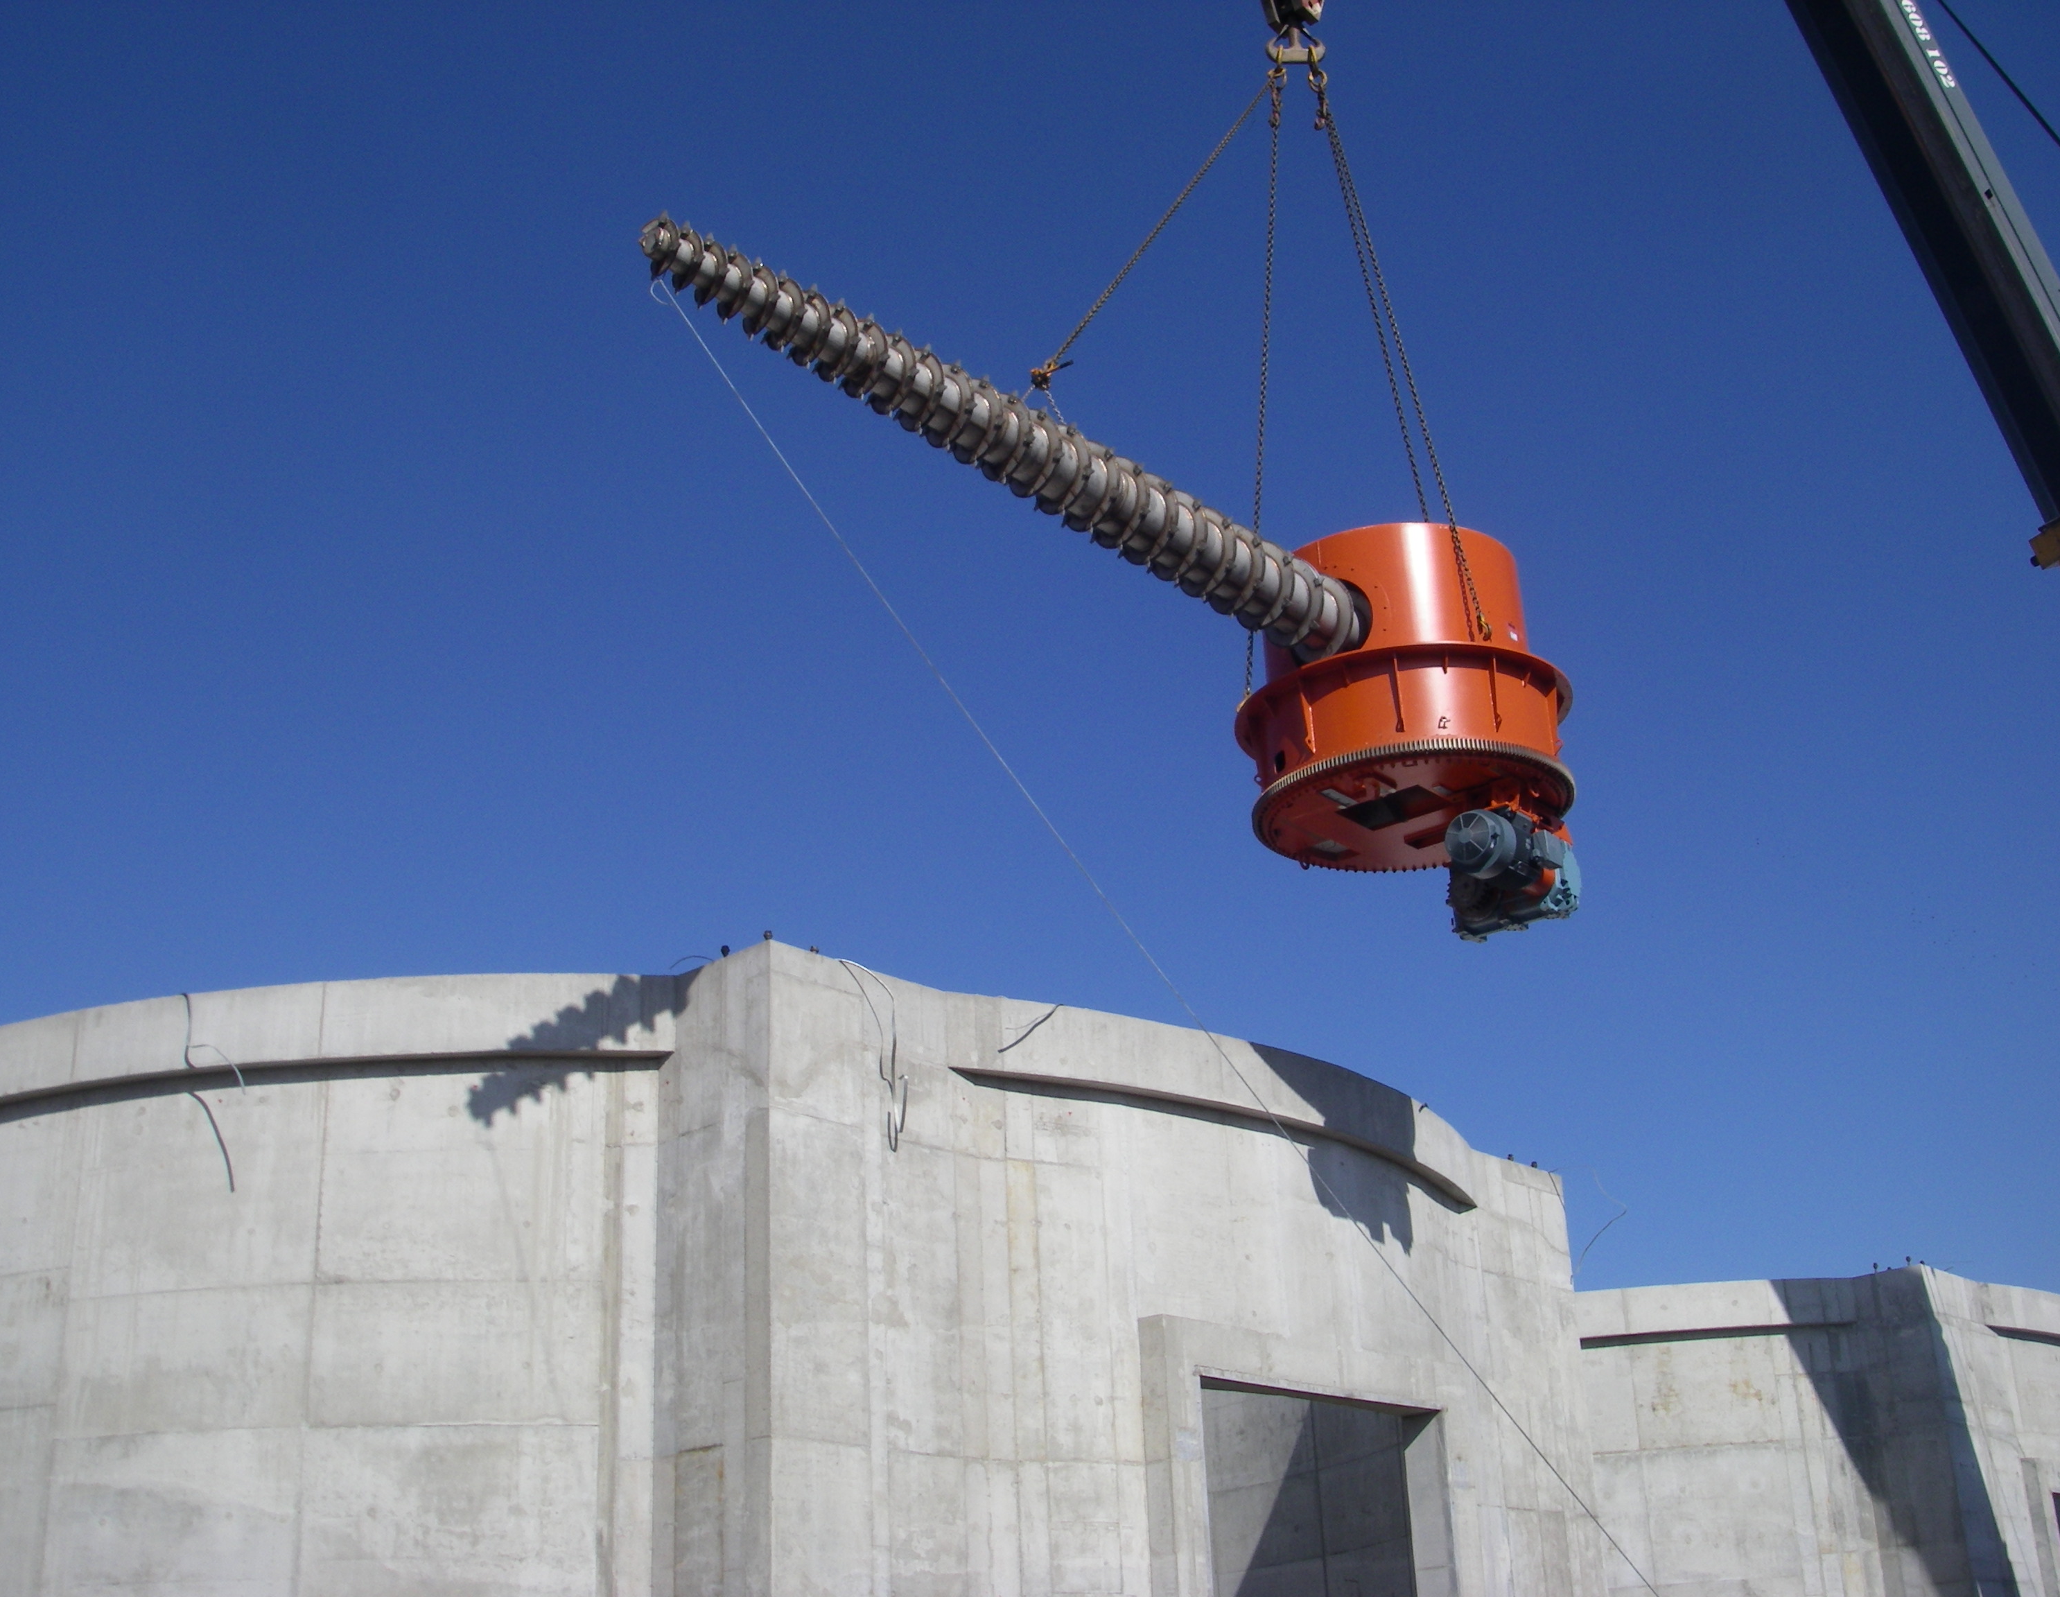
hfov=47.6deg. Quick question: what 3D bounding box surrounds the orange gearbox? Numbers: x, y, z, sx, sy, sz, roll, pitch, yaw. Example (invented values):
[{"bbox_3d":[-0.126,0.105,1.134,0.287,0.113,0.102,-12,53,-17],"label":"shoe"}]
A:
[{"bbox_3d":[3.578,-0.346,22.165,3.171,3.775,3.171,-2,-22,-1],"label":"orange gearbox"}]

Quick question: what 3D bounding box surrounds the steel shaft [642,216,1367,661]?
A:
[{"bbox_3d":[0.133,-2.697,18.904,0.800,0.800,8.411,-20,-28,37],"label":"steel shaft"}]

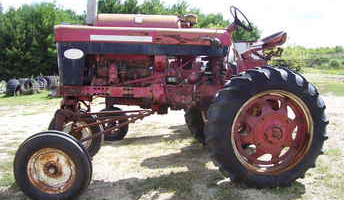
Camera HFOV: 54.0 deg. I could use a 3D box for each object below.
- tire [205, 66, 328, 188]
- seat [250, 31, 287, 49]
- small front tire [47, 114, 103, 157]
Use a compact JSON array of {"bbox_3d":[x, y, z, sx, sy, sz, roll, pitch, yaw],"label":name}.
[{"bbox_3d":[1.169,0.360,4.153,1.500,1.500,0.380,2,7,-8],"label":"tire"},{"bbox_3d":[1.375,-0.845,4.800,0.430,0.240,0.460,2,7,-8],"label":"seat"},{"bbox_3d":[-1.403,0.502,4.977,0.750,0.750,0.190,2,7,-9],"label":"small front tire"}]

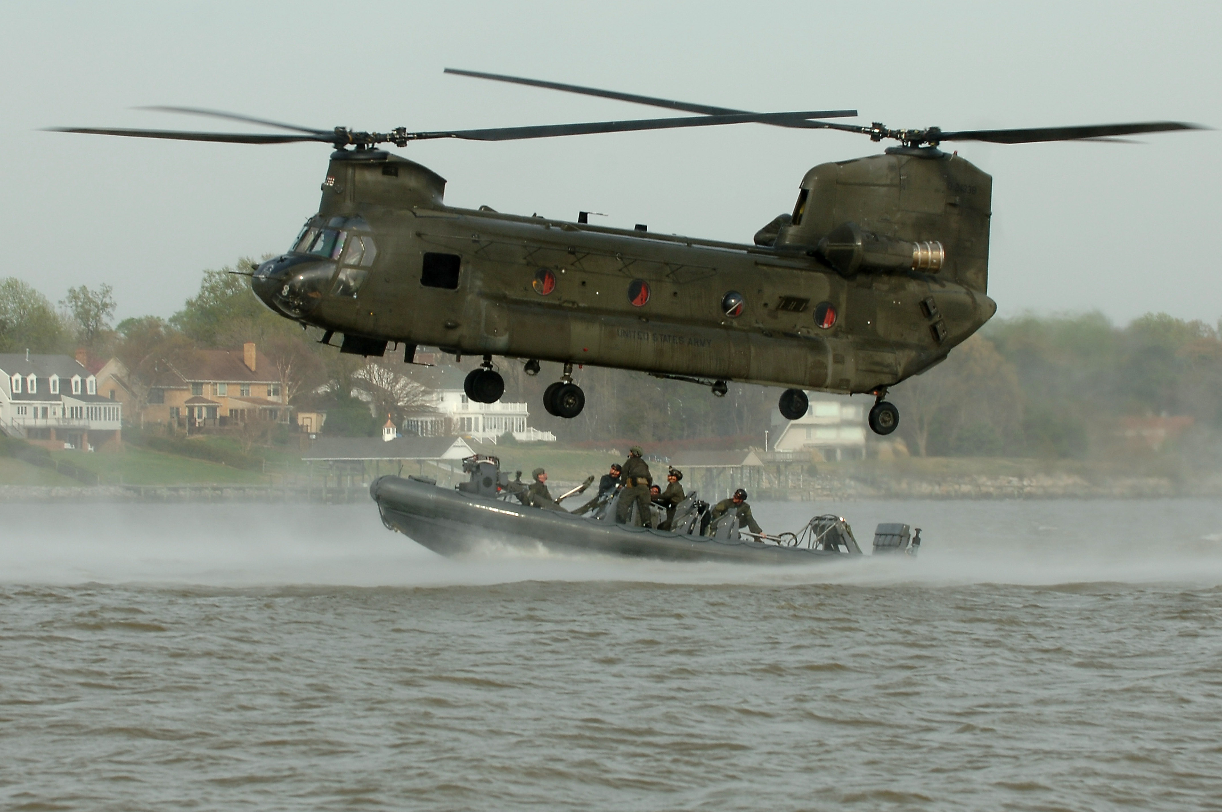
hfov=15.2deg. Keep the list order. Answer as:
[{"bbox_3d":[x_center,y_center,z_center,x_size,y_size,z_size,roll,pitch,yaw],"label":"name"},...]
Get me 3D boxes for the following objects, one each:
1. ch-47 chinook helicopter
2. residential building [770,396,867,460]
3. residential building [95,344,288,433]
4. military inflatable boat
[{"bbox_3d":[0.637,-3.112,85.375,27.760,6.300,18.200,6,1,-29],"label":"ch-47 chinook helicopter"},{"bbox_3d":[22.322,2.001,492.000,10.300,7.900,9.500,0,-1,6],"label":"residential building"},{"bbox_3d":[-46.892,-2.095,515.000,18.500,9.700,12.000,1,-1,-38],"label":"residential building"},{"bbox_3d":[0.664,2.283,87.200,10.900,2.050,3.200,8,-4,-25],"label":"military inflatable boat"}]

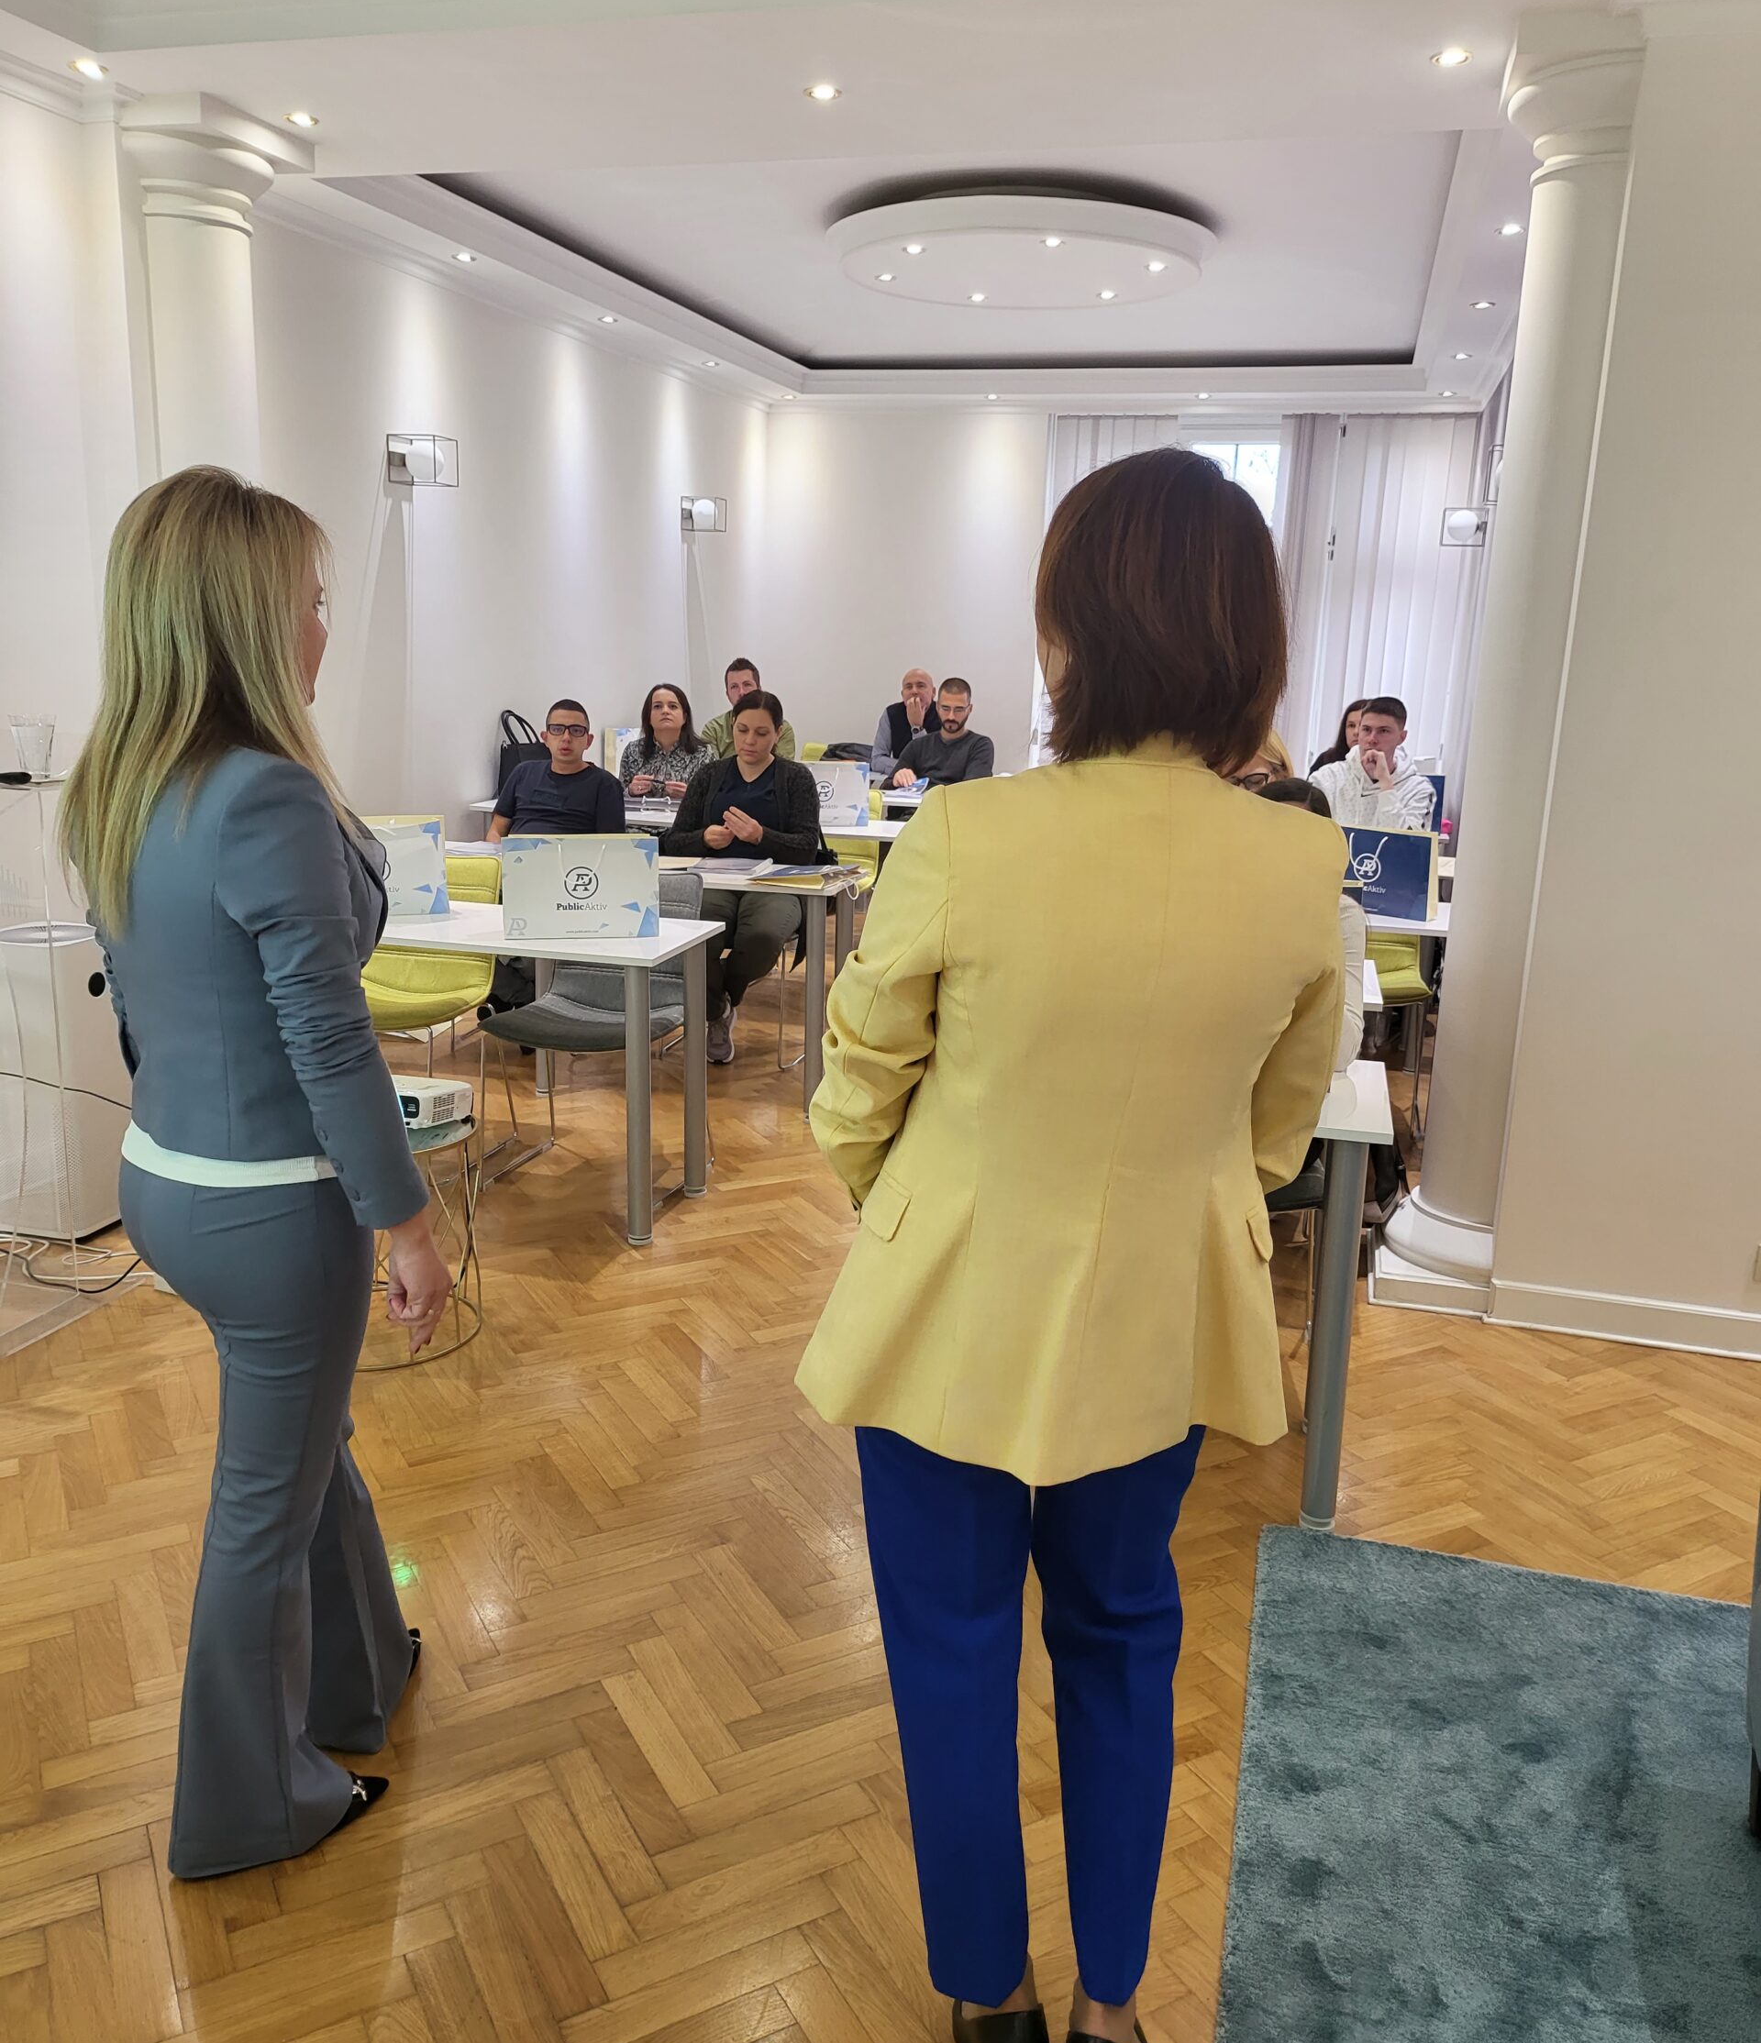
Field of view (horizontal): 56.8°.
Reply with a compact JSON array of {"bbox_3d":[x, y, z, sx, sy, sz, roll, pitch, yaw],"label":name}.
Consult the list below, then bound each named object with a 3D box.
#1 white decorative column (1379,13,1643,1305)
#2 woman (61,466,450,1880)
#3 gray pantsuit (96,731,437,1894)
[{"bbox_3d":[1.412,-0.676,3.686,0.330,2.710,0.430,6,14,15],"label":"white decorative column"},{"bbox_3d":[-0.761,0.198,2.051,0.470,1.700,0.460,12,17,36],"label":"woman"},{"bbox_3d":[-0.743,0.355,2.019,0.460,1.380,0.410,13,18,38],"label":"gray pantsuit"}]

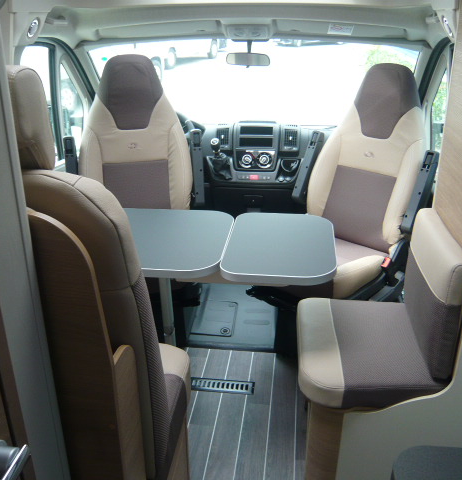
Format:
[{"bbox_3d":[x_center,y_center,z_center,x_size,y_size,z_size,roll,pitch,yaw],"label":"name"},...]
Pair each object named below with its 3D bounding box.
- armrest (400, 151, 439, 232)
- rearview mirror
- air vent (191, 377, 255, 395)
[{"bbox_3d":[0.792,-0.202,2.185,0.055,0.345,0.070,21,8,43],"label":"armrest"},{"bbox_3d":[0.077,-0.843,2.420,0.205,0.065,0.040,7,22,18],"label":"rearview mirror"},{"bbox_3d":[-0.045,0.618,2.192,0.295,0.020,0.088,2,21,7],"label":"air vent"}]

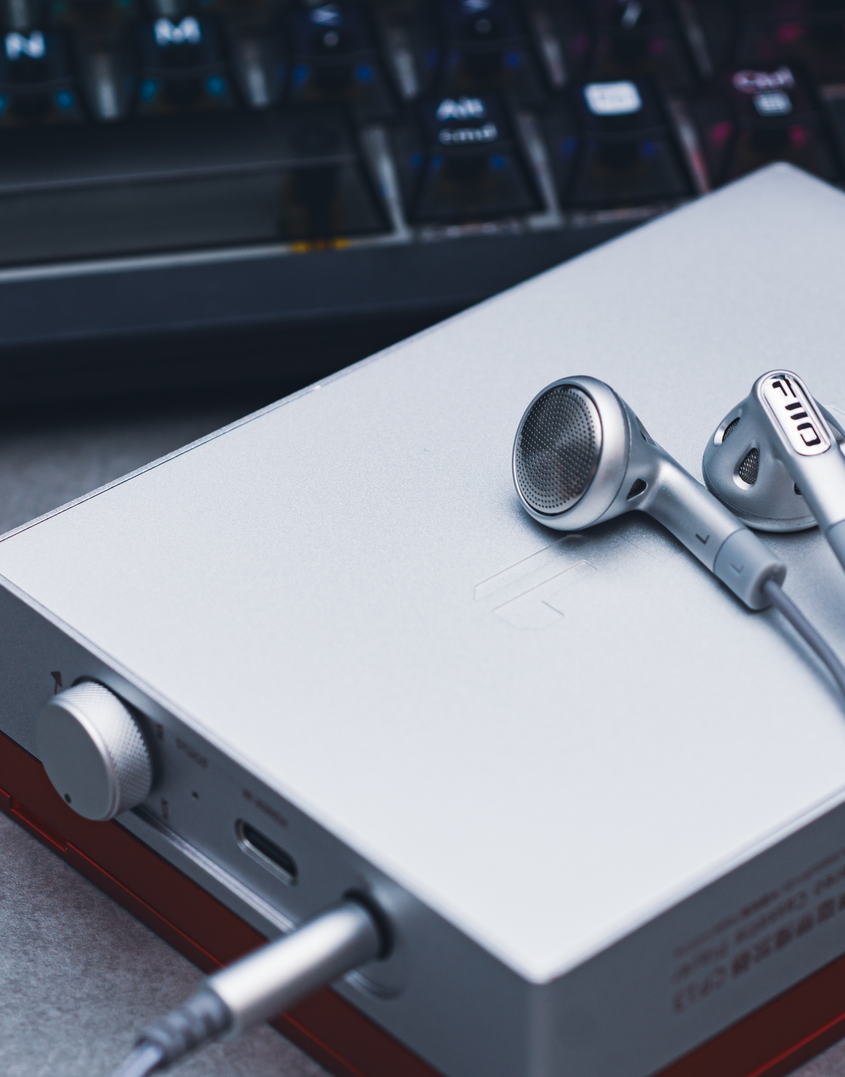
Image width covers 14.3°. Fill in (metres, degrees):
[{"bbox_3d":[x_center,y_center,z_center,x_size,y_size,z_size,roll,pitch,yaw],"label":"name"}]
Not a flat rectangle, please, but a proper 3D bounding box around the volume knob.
[{"bbox_3d":[-0.033,0.021,0.335,0.006,0.013,0.013,-27,43,-32],"label":"volume knob"}]

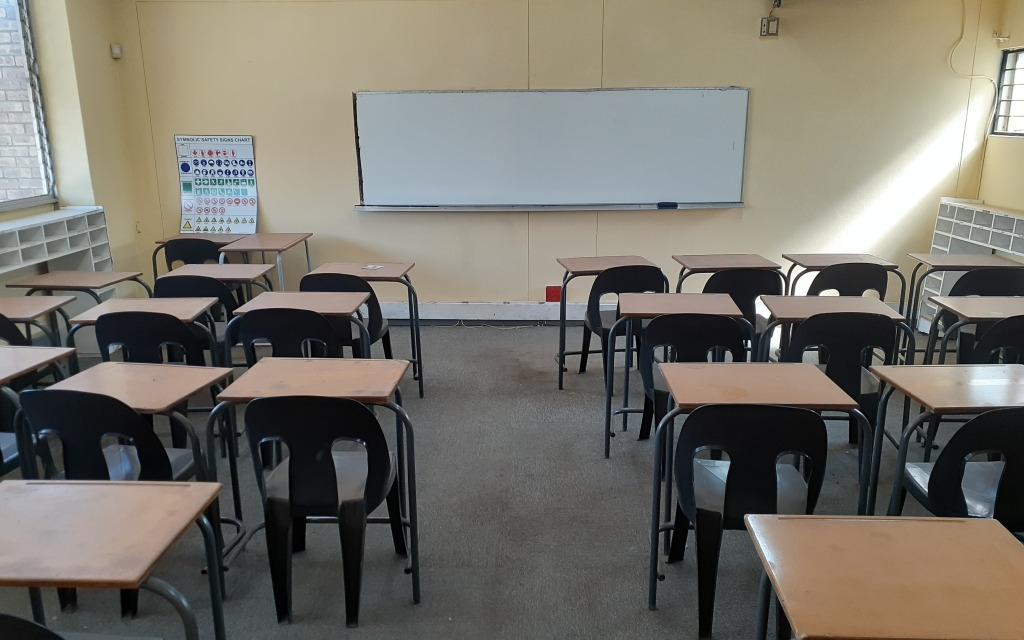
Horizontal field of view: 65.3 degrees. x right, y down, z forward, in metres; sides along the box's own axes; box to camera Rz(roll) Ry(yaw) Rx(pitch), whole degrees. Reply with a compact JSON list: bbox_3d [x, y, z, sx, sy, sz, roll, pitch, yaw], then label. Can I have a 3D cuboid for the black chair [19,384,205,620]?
[{"bbox_3d":[-1.367,0.553,2.825,0.475,0.790,0.500,1,14,7],"label":"black chair"}]

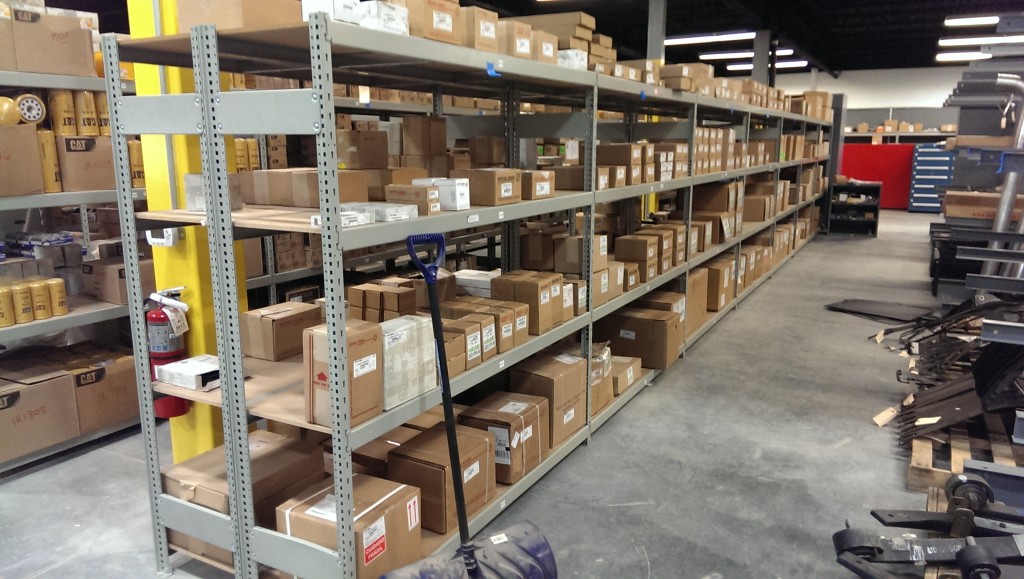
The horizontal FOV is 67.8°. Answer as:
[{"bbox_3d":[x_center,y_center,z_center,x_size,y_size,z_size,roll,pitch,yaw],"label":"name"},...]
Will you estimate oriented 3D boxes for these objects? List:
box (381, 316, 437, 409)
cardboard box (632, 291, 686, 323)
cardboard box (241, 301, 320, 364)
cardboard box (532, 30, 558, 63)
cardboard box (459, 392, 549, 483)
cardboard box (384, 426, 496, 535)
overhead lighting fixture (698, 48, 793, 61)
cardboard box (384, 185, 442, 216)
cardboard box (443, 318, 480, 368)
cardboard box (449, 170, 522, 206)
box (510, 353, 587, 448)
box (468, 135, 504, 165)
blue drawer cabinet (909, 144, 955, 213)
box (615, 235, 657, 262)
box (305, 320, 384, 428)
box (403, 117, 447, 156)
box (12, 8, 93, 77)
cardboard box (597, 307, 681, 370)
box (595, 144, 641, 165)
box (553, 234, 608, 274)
[{"bbox_3d":[-0.386,0.239,2.556,0.113,0.248,0.273,6,12,29],"label":"box"},{"bbox_3d":[0.988,0.232,5.469,0.420,0.368,0.346,6,12,27],"label":"cardboard box"},{"bbox_3d":[-0.942,0.171,3.137,0.187,0.173,0.254,6,13,31],"label":"cardboard box"},{"bbox_3d":[0.086,-1.026,3.278,0.165,0.133,0.182,5,12,27],"label":"cardboard box"},{"bbox_3d":[-0.032,0.670,3.489,0.268,0.275,0.371,6,12,28],"label":"cardboard box"},{"bbox_3d":[-0.273,0.750,3.091,0.262,0.270,0.384,6,12,27],"label":"cardboard box"},{"bbox_3d":[6.414,-6.406,20.777,2.440,0.100,0.160,6,12,28],"label":"overhead lighting fixture"},{"bbox_3d":[-0.344,-0.310,2.640,0.177,0.095,0.071,6,12,27],"label":"cardboard box"},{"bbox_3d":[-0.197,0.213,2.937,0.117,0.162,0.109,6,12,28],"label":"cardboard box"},{"bbox_3d":[-0.103,-0.422,3.126,0.204,0.130,0.238,5,12,26],"label":"cardboard box"},{"bbox_3d":[0.190,0.552,3.871,0.251,0.360,0.352,7,13,32],"label":"box"},{"bbox_3d":[-0.116,-0.668,3.670,0.130,0.125,0.107,6,12,28],"label":"box"},{"bbox_3d":[9.519,-2.525,17.272,0.775,1.506,0.700,6,12,27],"label":"blue drawer cabinet"},{"bbox_3d":[0.781,-0.261,4.765,0.207,0.128,0.204,6,12,28],"label":"box"},{"bbox_3d":[-0.515,0.259,2.355,0.147,0.286,0.190,6,13,29],"label":"box"},{"bbox_3d":[-0.412,-0.724,3.605,0.140,0.178,0.155,6,12,27],"label":"box"},{"bbox_3d":[-2.394,-1.218,3.823,0.330,0.285,0.385,6,12,27],"label":"box"},{"bbox_3d":[0.845,0.315,5.167,0.510,0.320,0.310,6,12,28],"label":"cardboard box"},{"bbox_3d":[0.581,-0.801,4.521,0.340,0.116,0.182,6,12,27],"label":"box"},{"bbox_3d":[0.367,-0.190,4.039,0.236,0.177,0.166,5,12,27],"label":"box"}]

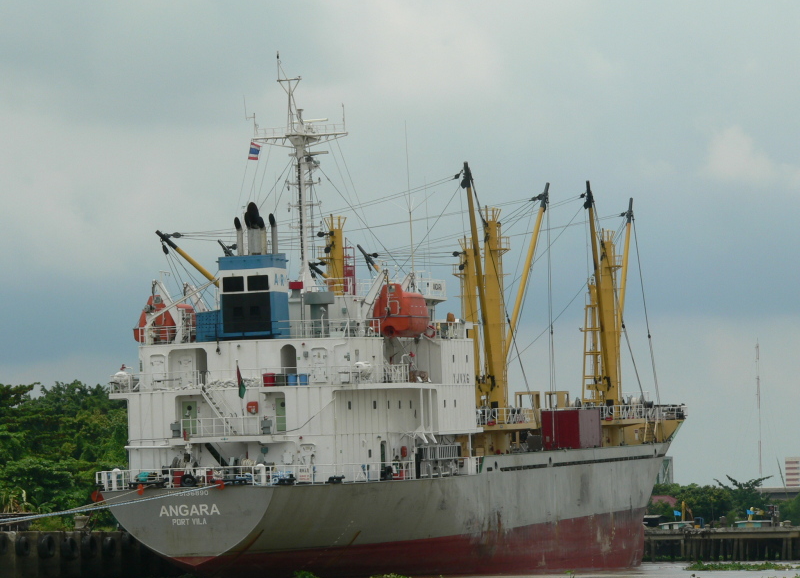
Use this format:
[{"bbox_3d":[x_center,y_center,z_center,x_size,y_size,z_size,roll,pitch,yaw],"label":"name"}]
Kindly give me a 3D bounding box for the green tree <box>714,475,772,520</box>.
[{"bbox_3d":[41.576,25.599,400.000,7.000,6.300,6.500,-1,-4,0],"label":"green tree"}]

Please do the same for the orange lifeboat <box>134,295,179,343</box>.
[{"bbox_3d":[-12.189,1.685,174.000,2.300,2.800,5.200,-2,-3,18],"label":"orange lifeboat"}]

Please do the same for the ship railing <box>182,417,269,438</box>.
[{"bbox_3d":[-8.823,6.888,165.200,4.700,0.970,0.100,-2,-2,16],"label":"ship railing"}]

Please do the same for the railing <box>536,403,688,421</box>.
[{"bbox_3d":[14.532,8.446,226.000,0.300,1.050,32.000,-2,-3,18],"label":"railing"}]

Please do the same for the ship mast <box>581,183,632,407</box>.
[{"bbox_3d":[13.622,0.429,218.000,2.300,14.800,5.000,-2,-3,18],"label":"ship mast"}]

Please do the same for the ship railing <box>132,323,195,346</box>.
[{"bbox_3d":[-12.117,2.423,171.500,3.300,1.000,0.100,-2,-2,16],"label":"ship railing"}]

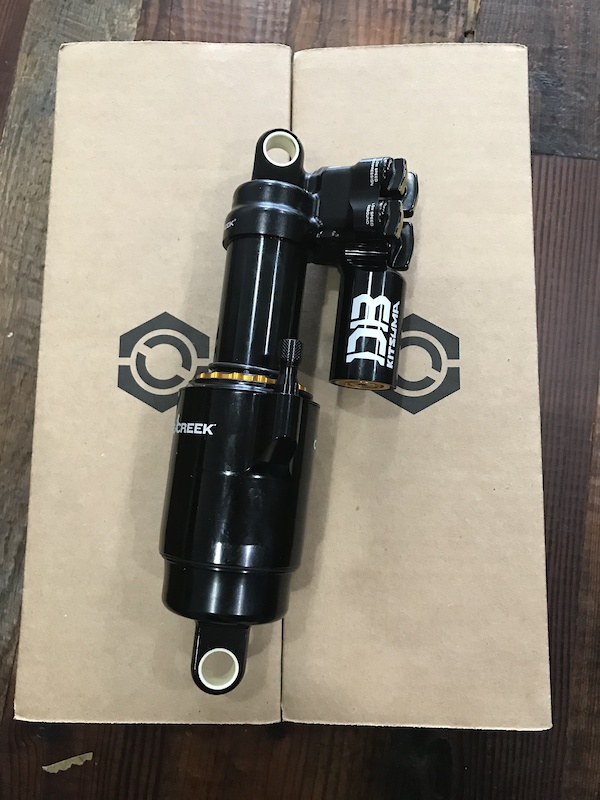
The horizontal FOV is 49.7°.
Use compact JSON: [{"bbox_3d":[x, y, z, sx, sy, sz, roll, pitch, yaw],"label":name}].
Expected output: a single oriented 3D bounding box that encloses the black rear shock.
[{"bbox_3d":[-0.001,0.002,0.279,0.099,0.059,0.240,8,82,-10],"label":"black rear shock"}]

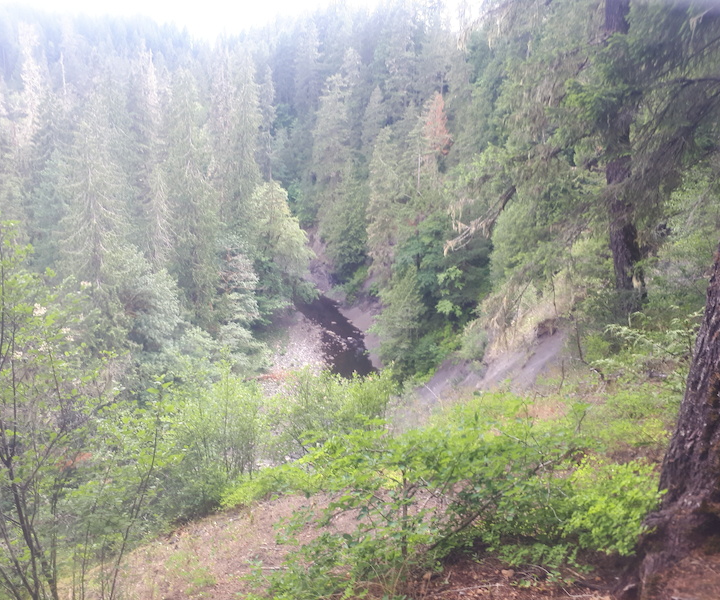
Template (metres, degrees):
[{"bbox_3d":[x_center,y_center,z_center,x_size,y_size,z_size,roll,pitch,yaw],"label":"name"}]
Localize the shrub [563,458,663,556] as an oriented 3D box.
[{"bbox_3d":[1.335,1.100,3.300,0.540,0.460,0.500,0,12,0],"label":"shrub"}]

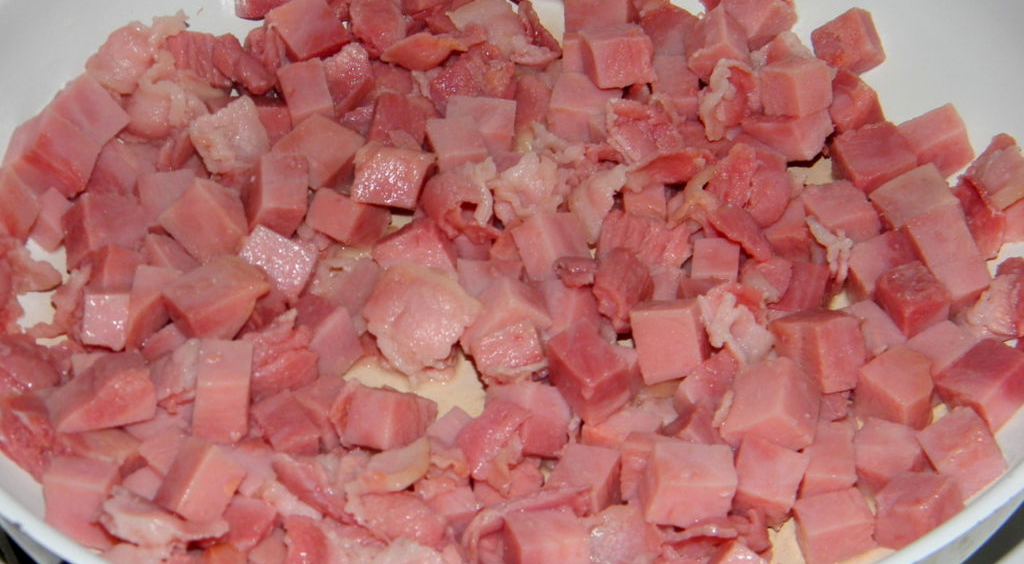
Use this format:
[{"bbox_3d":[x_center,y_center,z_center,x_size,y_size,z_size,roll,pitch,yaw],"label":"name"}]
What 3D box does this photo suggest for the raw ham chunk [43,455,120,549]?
[{"bbox_3d":[-0.090,0.046,0.511,0.014,0.014,0.013,6,18,-1],"label":"raw ham chunk"}]

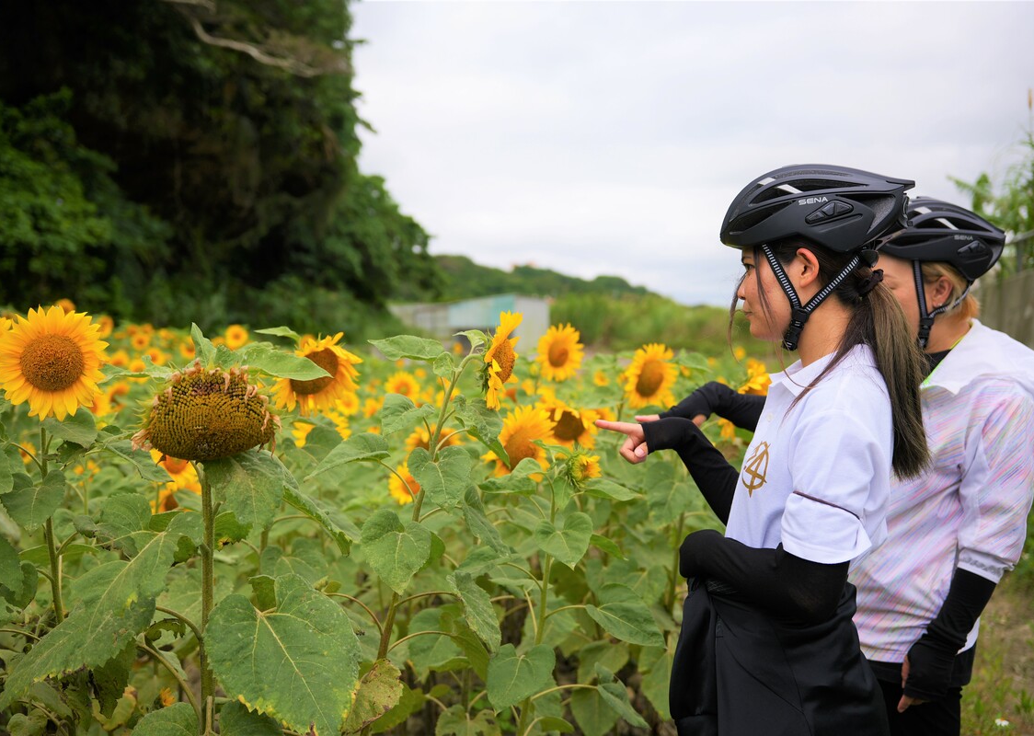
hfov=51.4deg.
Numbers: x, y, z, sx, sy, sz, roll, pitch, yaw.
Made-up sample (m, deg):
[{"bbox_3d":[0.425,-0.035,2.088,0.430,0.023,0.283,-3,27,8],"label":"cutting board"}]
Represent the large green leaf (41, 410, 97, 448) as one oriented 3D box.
[{"bbox_3d":[-0.659,0.089,1.580,0.087,0.057,0.070,0,2,-11],"label":"large green leaf"}]

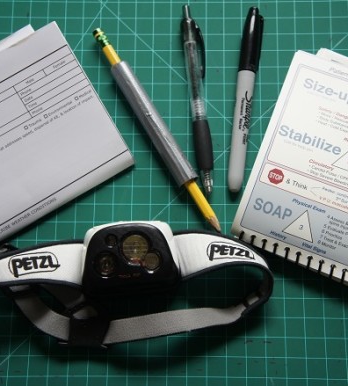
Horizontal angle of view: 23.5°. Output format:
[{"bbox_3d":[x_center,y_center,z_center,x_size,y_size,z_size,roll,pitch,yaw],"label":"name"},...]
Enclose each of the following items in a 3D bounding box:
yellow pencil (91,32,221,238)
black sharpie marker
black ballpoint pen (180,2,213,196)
[{"bbox_3d":[-0.012,-0.045,0.572,0.013,0.012,0.169,-29,75,-7],"label":"yellow pencil"},{"bbox_3d":[0.049,-0.066,0.576,0.013,0.013,0.138,7,74,3],"label":"black sharpie marker"},{"bbox_3d":[0.016,-0.067,0.578,0.015,0.012,0.141,-6,74,0],"label":"black ballpoint pen"}]

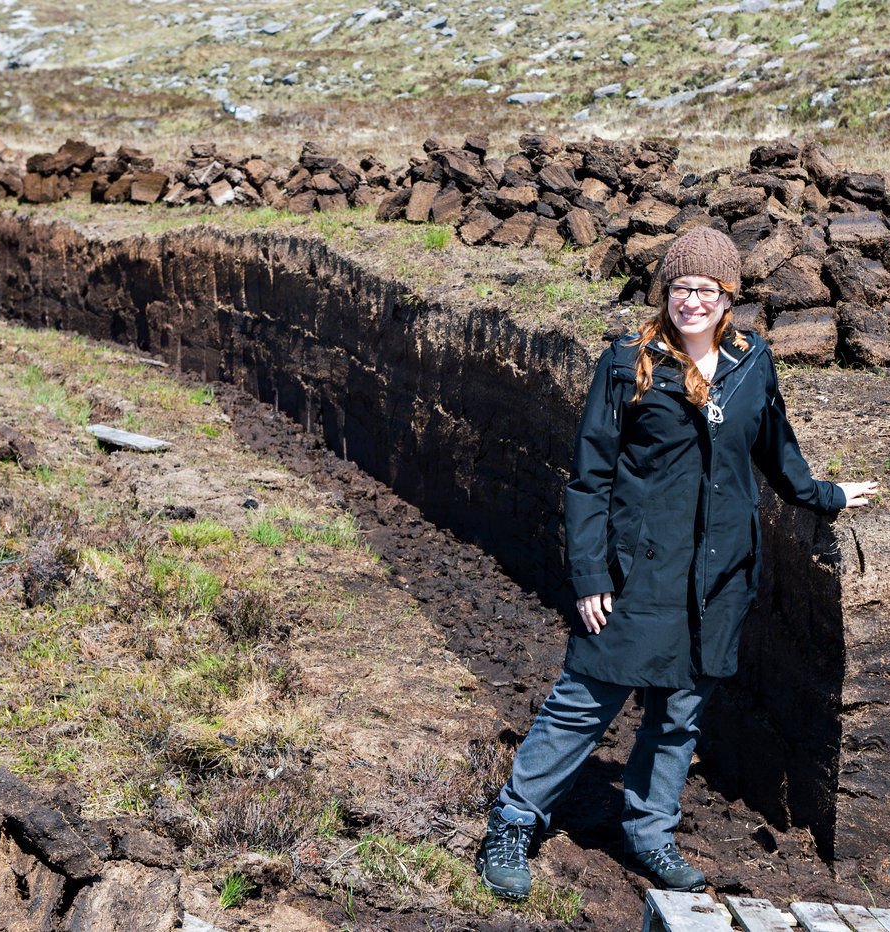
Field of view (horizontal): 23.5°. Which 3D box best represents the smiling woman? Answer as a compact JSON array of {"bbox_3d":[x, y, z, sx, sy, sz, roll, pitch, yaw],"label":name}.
[{"bbox_3d":[0.605,0.229,5.380,1.000,1.660,0.430,-3,10,-21],"label":"smiling woman"}]

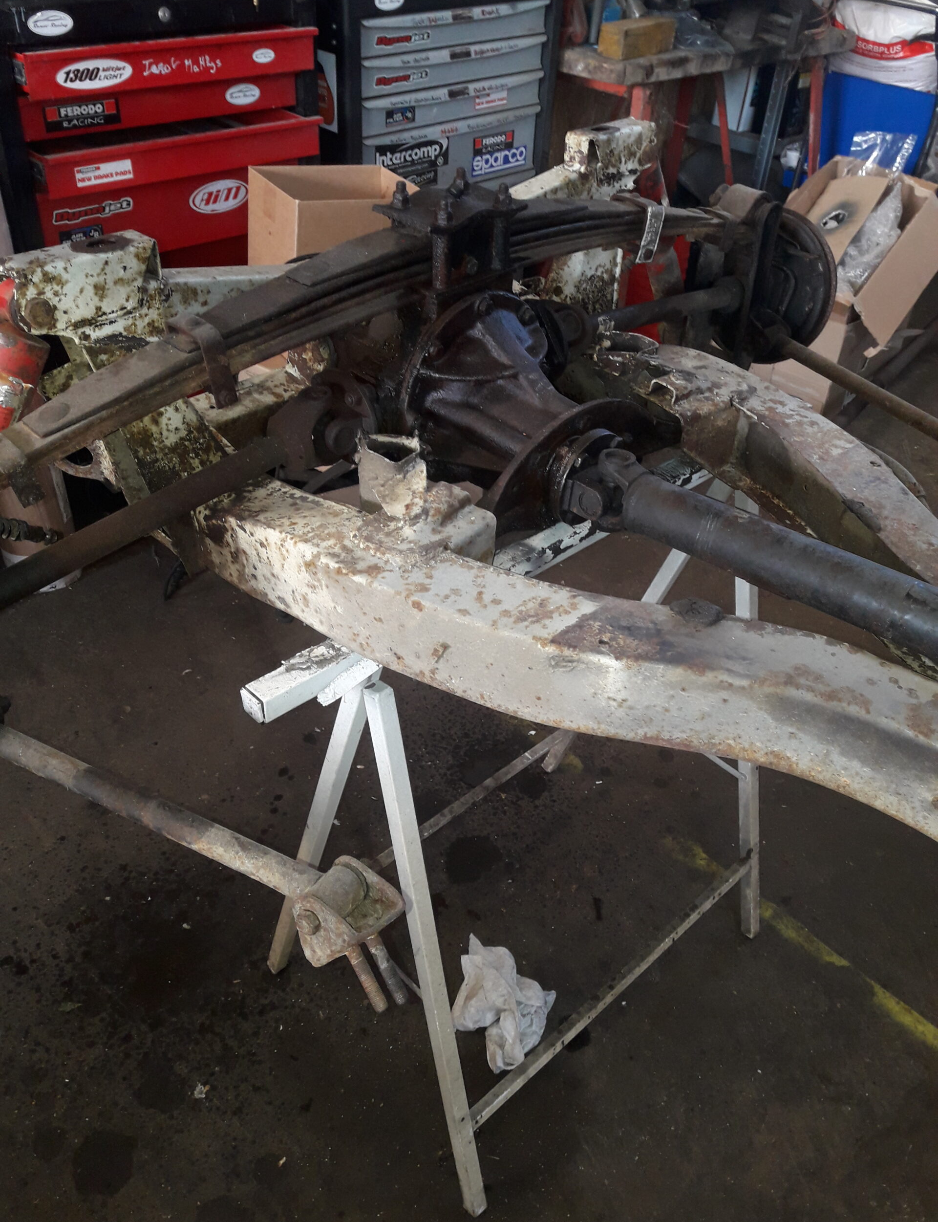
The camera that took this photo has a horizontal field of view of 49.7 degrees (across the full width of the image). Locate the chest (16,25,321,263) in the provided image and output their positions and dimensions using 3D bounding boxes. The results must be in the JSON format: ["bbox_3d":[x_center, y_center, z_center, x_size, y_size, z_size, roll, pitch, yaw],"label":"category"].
[{"bbox_3d":[-0.706,-0.797,2.227,0.670,1.000,0.540,-27,49,-33],"label":"chest"}]

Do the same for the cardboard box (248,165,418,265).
[{"bbox_3d":[-0.282,-0.733,2.145,0.303,0.340,0.214,-16,44,-31],"label":"cardboard box"}]

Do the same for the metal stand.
[{"bbox_3d":[0.107,0.204,1.298,0.851,0.822,0.459,-29,50,-34],"label":"metal stand"}]

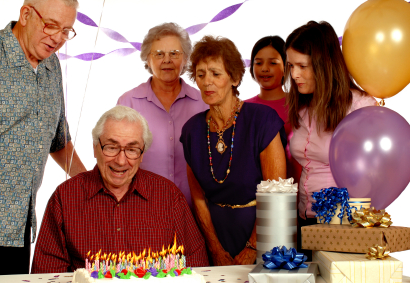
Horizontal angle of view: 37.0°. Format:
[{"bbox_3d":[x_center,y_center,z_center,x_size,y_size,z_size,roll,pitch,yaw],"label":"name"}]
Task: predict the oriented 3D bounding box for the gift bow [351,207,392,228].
[{"bbox_3d":[0.517,0.234,1.900,0.113,0.062,0.113,0,-4,0],"label":"gift bow"}]

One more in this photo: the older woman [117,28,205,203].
[{"bbox_3d":[-0.168,0.339,2.580,0.450,1.680,0.300,0,-4,-7],"label":"older woman"}]

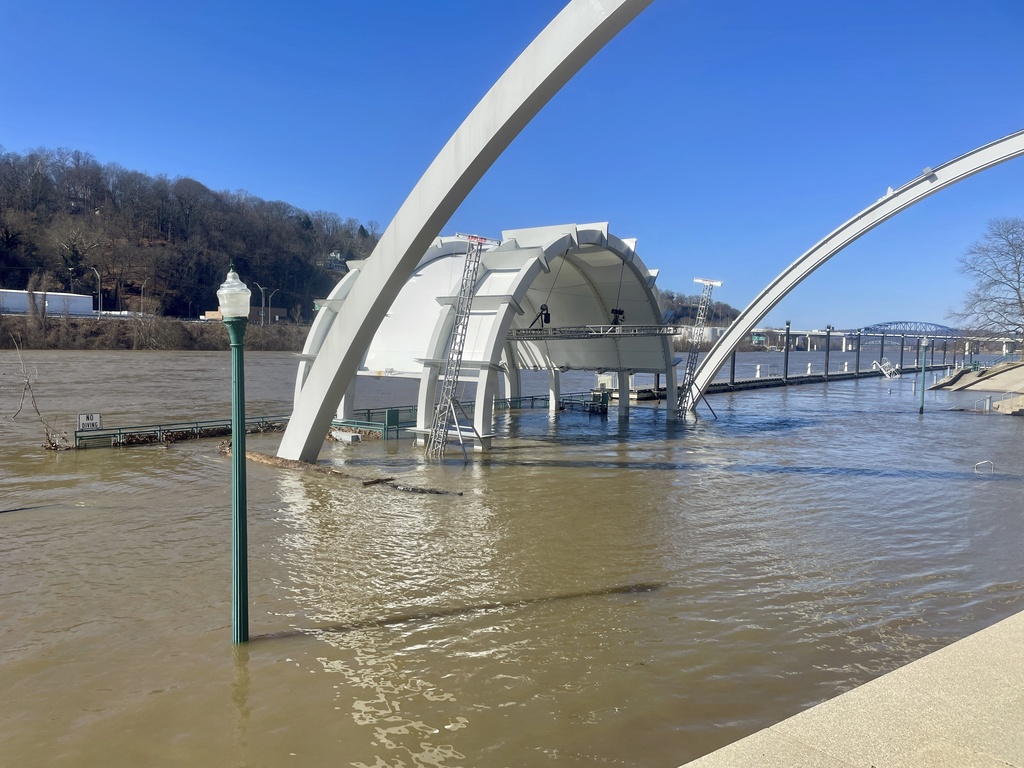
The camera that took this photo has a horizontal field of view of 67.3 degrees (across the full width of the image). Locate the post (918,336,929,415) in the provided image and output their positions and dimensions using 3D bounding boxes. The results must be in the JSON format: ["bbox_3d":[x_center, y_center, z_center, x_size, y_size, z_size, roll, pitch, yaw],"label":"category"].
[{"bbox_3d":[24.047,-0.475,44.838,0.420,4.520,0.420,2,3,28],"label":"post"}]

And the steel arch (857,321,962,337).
[{"bbox_3d":[550.234,-77.214,1070.000,132.000,22.500,25.000,2,3,27],"label":"steel arch"}]

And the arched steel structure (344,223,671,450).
[{"bbox_3d":[-0.311,-2.624,35.923,11.100,9.000,16.000,3,4,38],"label":"arched steel structure"}]

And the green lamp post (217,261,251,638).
[{"bbox_3d":[-3.346,0.893,9.424,0.430,4.640,0.430,0,3,-20],"label":"green lamp post"}]

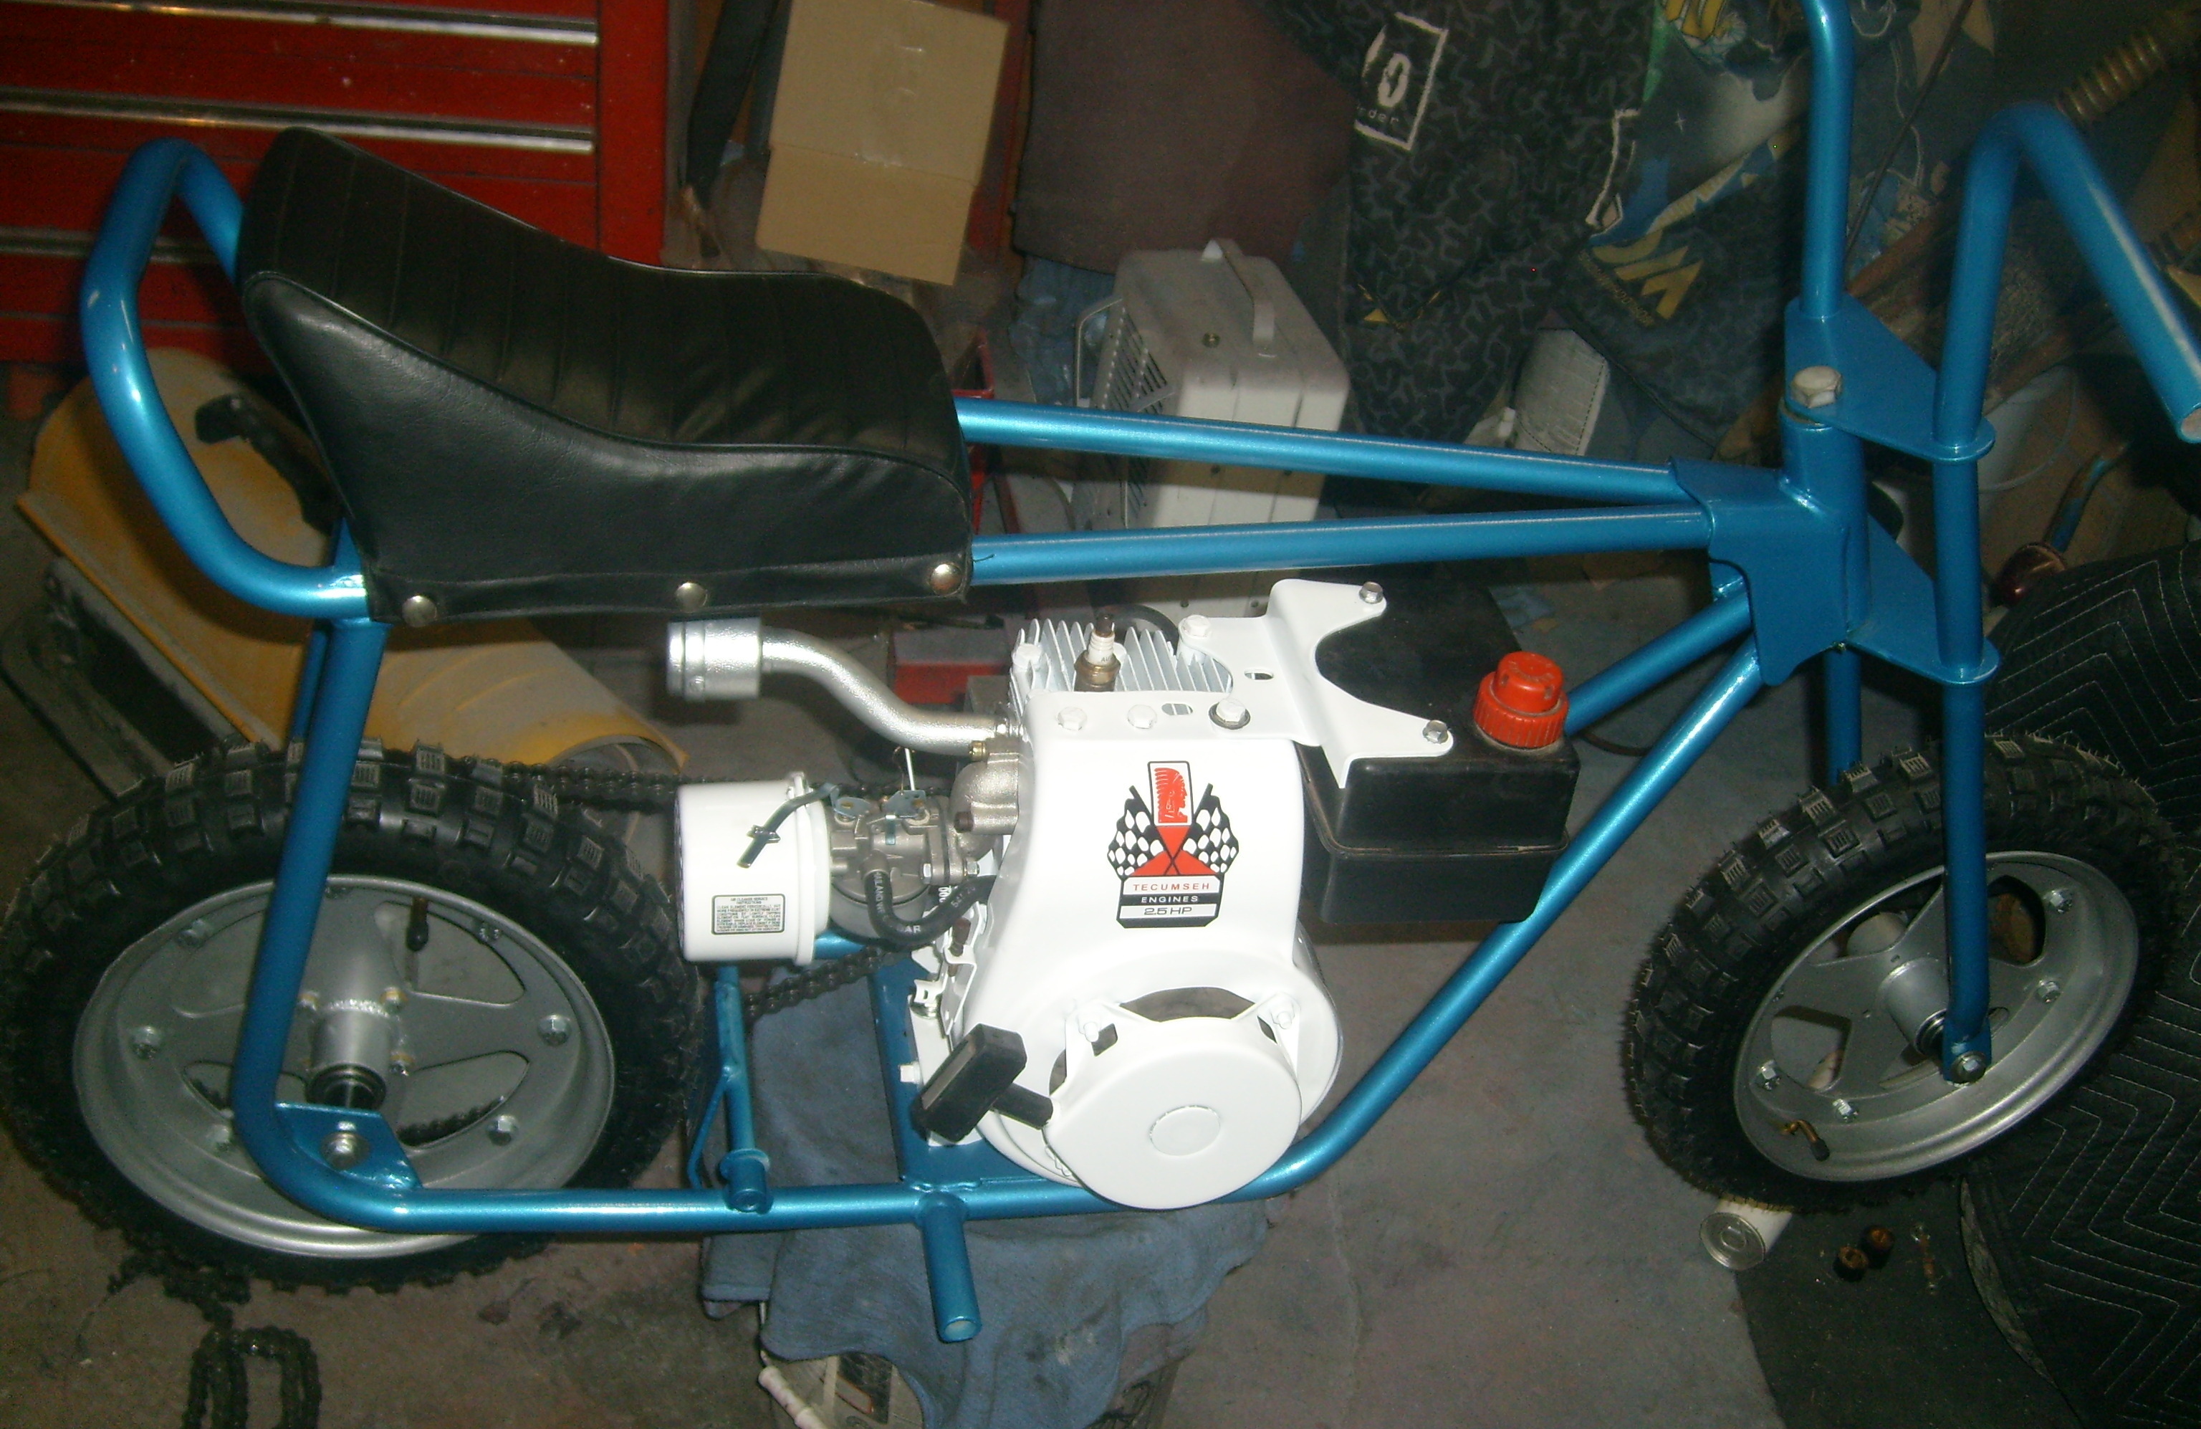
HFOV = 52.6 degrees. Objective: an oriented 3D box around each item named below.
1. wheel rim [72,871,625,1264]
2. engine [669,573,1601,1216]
[{"bbox_3d":[-0.417,0.182,1.255,0.278,0.278,0.080,1,33,-12],"label":"wheel rim"},{"bbox_3d":[0.005,0.100,1.284,0.505,0.318,0.278,1,33,-12],"label":"engine"}]

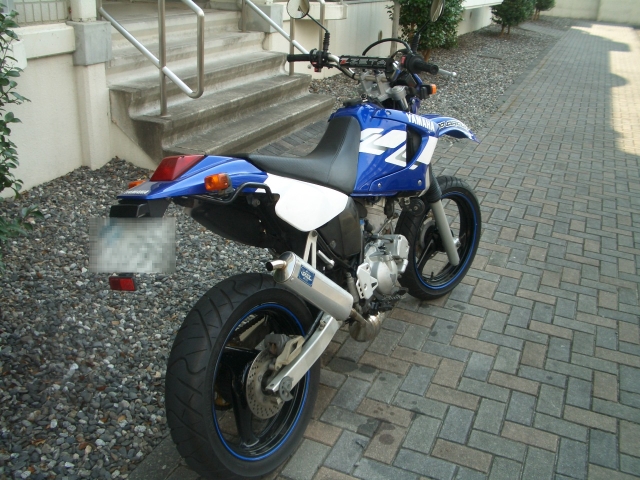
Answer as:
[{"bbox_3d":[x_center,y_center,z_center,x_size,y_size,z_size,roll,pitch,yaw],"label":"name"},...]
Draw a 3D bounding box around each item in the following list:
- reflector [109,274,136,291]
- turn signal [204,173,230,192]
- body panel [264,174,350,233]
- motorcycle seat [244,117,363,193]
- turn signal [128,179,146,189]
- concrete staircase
[{"bbox_3d":[-0.465,0.103,1.524,0.076,0.034,0.014,4,19,33],"label":"reflector"},{"bbox_3d":[-0.249,-0.139,1.580,0.050,0.043,0.046,4,19,33],"label":"turn signal"},{"bbox_3d":[-0.023,-0.128,1.943,0.070,0.190,0.340,4,19,33],"label":"body panel"},{"bbox_3d":[-0.057,-0.256,2.117,0.250,0.250,0.560,4,19,33],"label":"motorcycle seat"},{"bbox_3d":[-0.481,-0.147,1.733,0.050,0.043,0.046,4,19,33],"label":"turn signal"},{"bbox_3d":[-0.961,-1.510,5.651,1.430,1.050,2.420,12,25,20],"label":"concrete staircase"}]

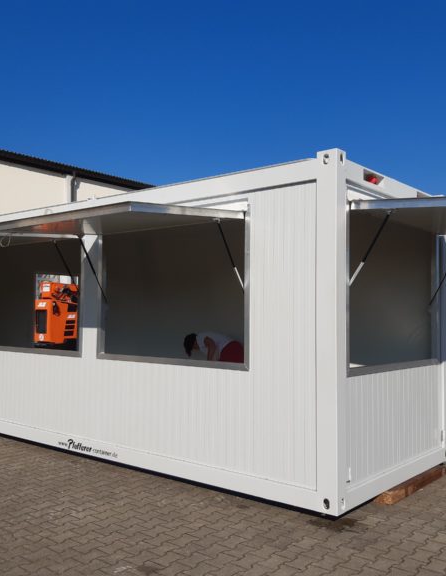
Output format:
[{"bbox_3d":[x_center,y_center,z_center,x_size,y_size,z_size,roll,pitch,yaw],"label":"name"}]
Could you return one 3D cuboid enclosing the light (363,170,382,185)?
[{"bbox_3d":[1.264,-0.932,4.877,0.090,0.100,0.220,-2,-4,40],"label":"light"}]

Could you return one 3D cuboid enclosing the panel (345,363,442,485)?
[{"bbox_3d":[1.571,1.159,5.162,0.060,0.860,2.060,-2,-4,40],"label":"panel"}]

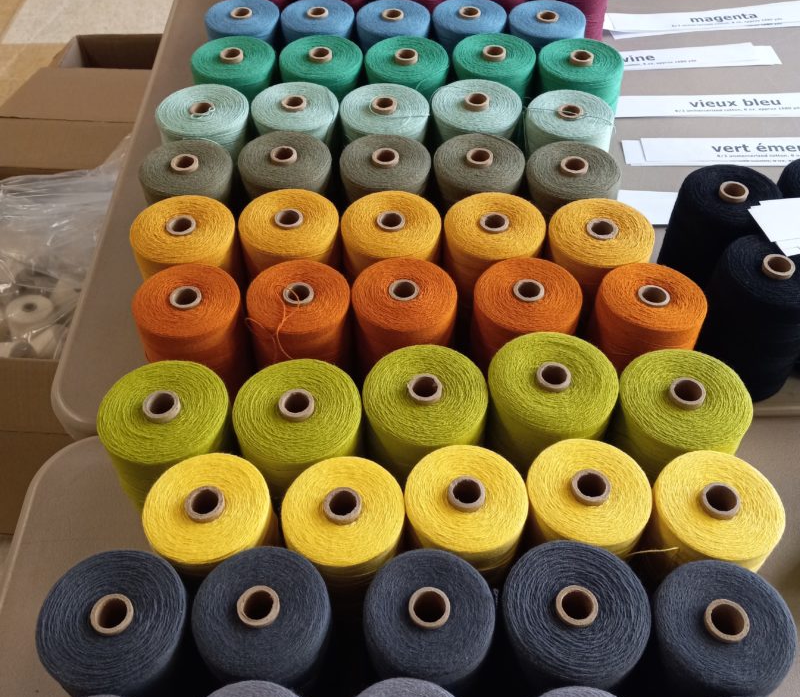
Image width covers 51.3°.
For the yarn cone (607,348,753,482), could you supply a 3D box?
[{"bbox_3d":[0.176,0.062,0.545,0.080,0.109,0.080,-2,49,0],"label":"yarn cone"}]

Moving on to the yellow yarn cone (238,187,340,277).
[{"bbox_3d":[-0.081,-0.061,0.659,0.076,0.109,0.076,-2,49,0],"label":"yellow yarn cone"}]

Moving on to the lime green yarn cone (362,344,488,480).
[{"bbox_3d":[0.016,0.059,0.541,0.076,0.104,0.076,-1,49,0],"label":"lime green yarn cone"}]

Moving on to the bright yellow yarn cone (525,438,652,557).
[{"bbox_3d":[0.107,0.113,0.504,0.070,0.109,0.070,-2,49,0],"label":"bright yellow yarn cone"}]

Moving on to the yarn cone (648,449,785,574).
[{"bbox_3d":[0.177,0.119,0.497,0.071,0.109,0.071,-2,49,0],"label":"yarn cone"}]

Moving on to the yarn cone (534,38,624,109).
[{"bbox_3d":[0.167,-0.229,0.797,0.077,0.109,0.077,-2,49,0],"label":"yarn cone"}]

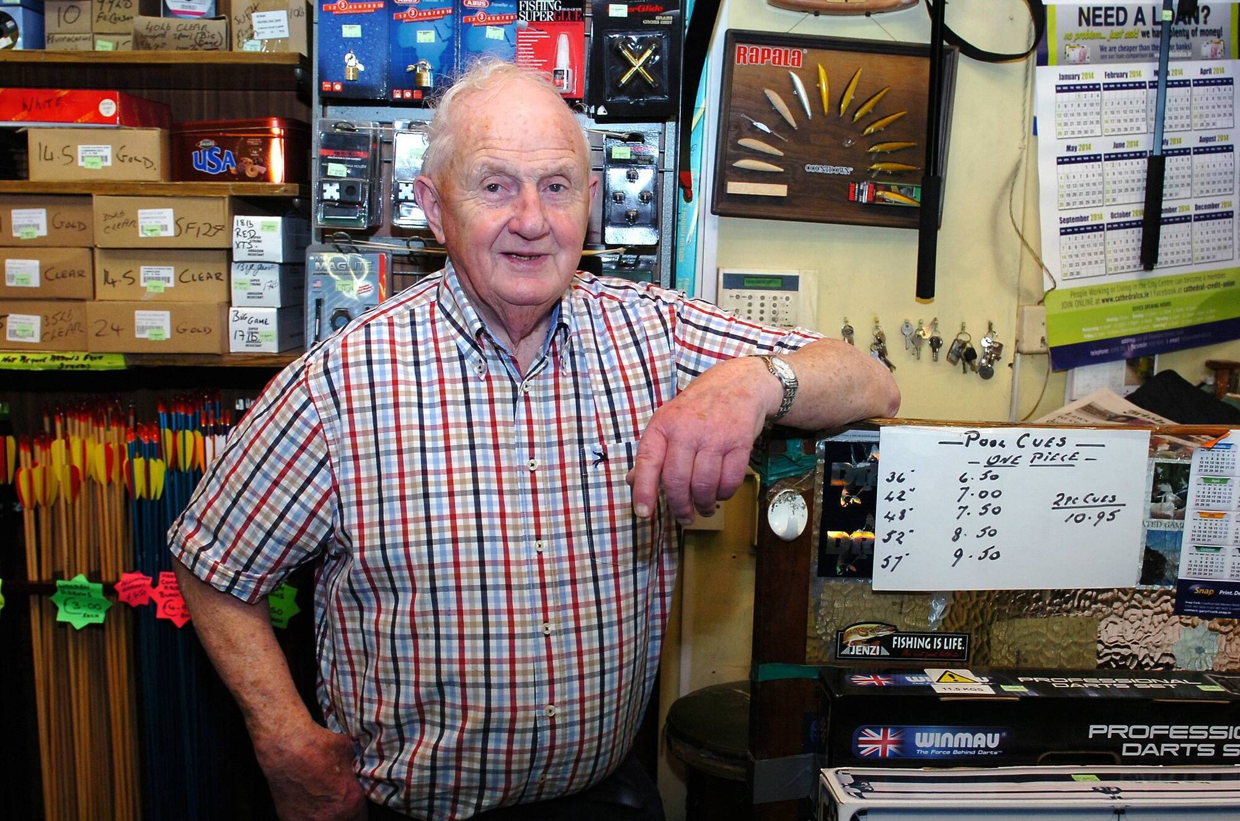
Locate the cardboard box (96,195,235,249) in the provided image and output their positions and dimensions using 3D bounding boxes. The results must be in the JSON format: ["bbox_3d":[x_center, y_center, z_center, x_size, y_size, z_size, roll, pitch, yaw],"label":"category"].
[{"bbox_3d":[-0.700,-0.306,2.030,0.206,0.080,0.280,1,8,0],"label":"cardboard box"}]

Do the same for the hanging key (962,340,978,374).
[{"bbox_3d":[0.645,-0.099,2.282,0.030,0.061,0.015,0,8,-3],"label":"hanging key"}]

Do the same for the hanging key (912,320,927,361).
[{"bbox_3d":[0.550,-0.129,2.272,0.028,0.075,0.012,0,8,-3],"label":"hanging key"}]

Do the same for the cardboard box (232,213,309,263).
[{"bbox_3d":[-0.563,-0.281,2.039,0.075,0.072,0.220,1,8,0],"label":"cardboard box"}]

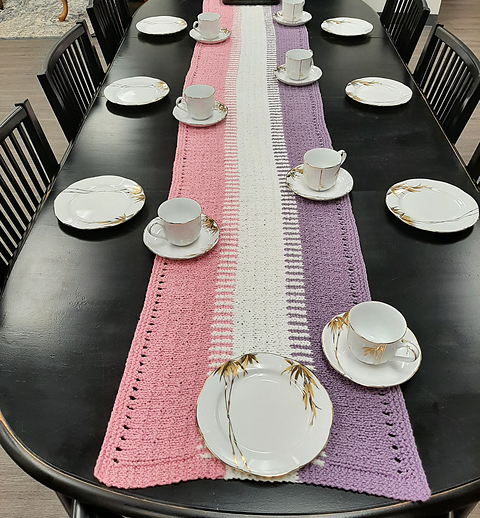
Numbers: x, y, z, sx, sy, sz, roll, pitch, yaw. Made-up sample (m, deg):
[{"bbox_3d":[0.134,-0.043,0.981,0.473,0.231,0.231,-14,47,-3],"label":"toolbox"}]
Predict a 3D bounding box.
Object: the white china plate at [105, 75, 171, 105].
[{"bbox_3d":[-0.304,-0.493,1.433,0.193,0.019,0.193,0,44,0],"label":"white china plate"}]

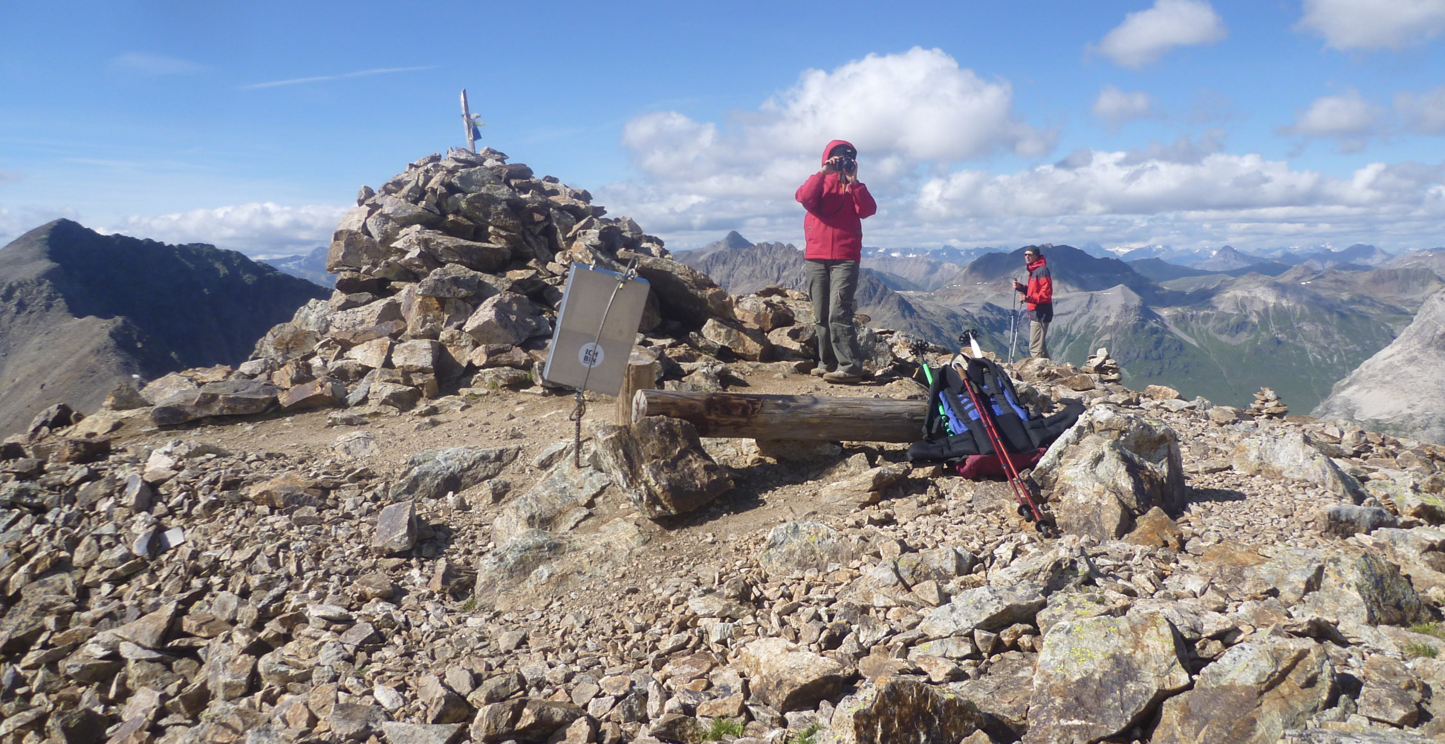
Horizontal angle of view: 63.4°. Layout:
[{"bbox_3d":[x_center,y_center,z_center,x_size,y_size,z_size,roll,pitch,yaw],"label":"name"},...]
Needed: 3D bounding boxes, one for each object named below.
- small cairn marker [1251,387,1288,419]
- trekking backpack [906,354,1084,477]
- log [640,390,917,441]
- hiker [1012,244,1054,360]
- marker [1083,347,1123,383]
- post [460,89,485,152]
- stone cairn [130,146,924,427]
[{"bbox_3d":[4.282,0.247,9.150,0.290,0.260,0.280,0,6,0],"label":"small cairn marker"},{"bbox_3d":[1.452,0.238,6.250,0.880,0.640,0.370,-10,-16,0],"label":"trekking backpack"},{"bbox_3d":[0.408,0.247,6.550,1.760,0.250,0.250,-1,6,-8],"label":"log"},{"bbox_3d":[4.170,-0.796,15.700,0.550,1.790,0.520,-2,6,-20],"label":"hiker"},{"bbox_3d":[3.278,-0.059,10.100,0.340,0.300,0.320,0,6,0],"label":"marker"},{"bbox_3d":[-2.054,-2.063,9.600,0.210,0.510,0.120,-6,6,1],"label":"post"},{"bbox_3d":[-1.200,-0.865,9.411,5.700,1.950,4.000,0,6,0],"label":"stone cairn"}]

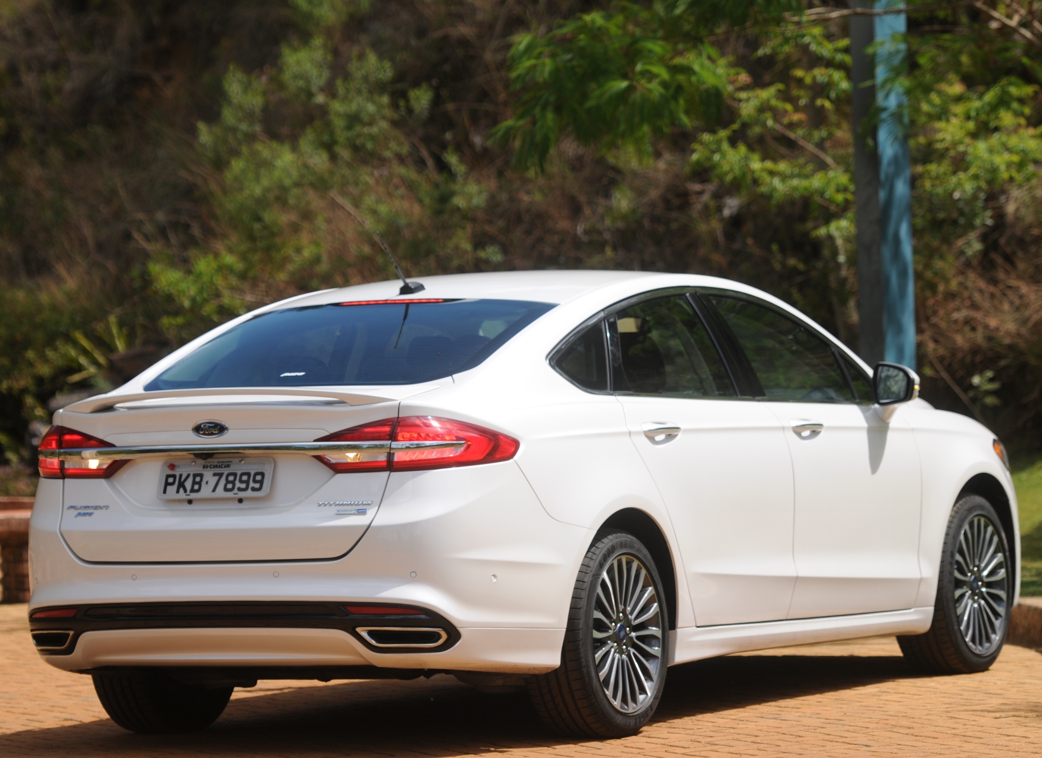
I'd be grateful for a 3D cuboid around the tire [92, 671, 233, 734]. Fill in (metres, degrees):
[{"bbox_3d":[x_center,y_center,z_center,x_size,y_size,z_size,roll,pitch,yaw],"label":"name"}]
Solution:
[{"bbox_3d":[-1.173,0.837,17.570,0.235,0.660,0.665,-2,0,28],"label":"tire"}]

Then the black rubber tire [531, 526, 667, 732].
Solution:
[{"bbox_3d":[0.235,0.800,16.835,0.235,0.660,0.665,-2,0,28],"label":"black rubber tire"}]

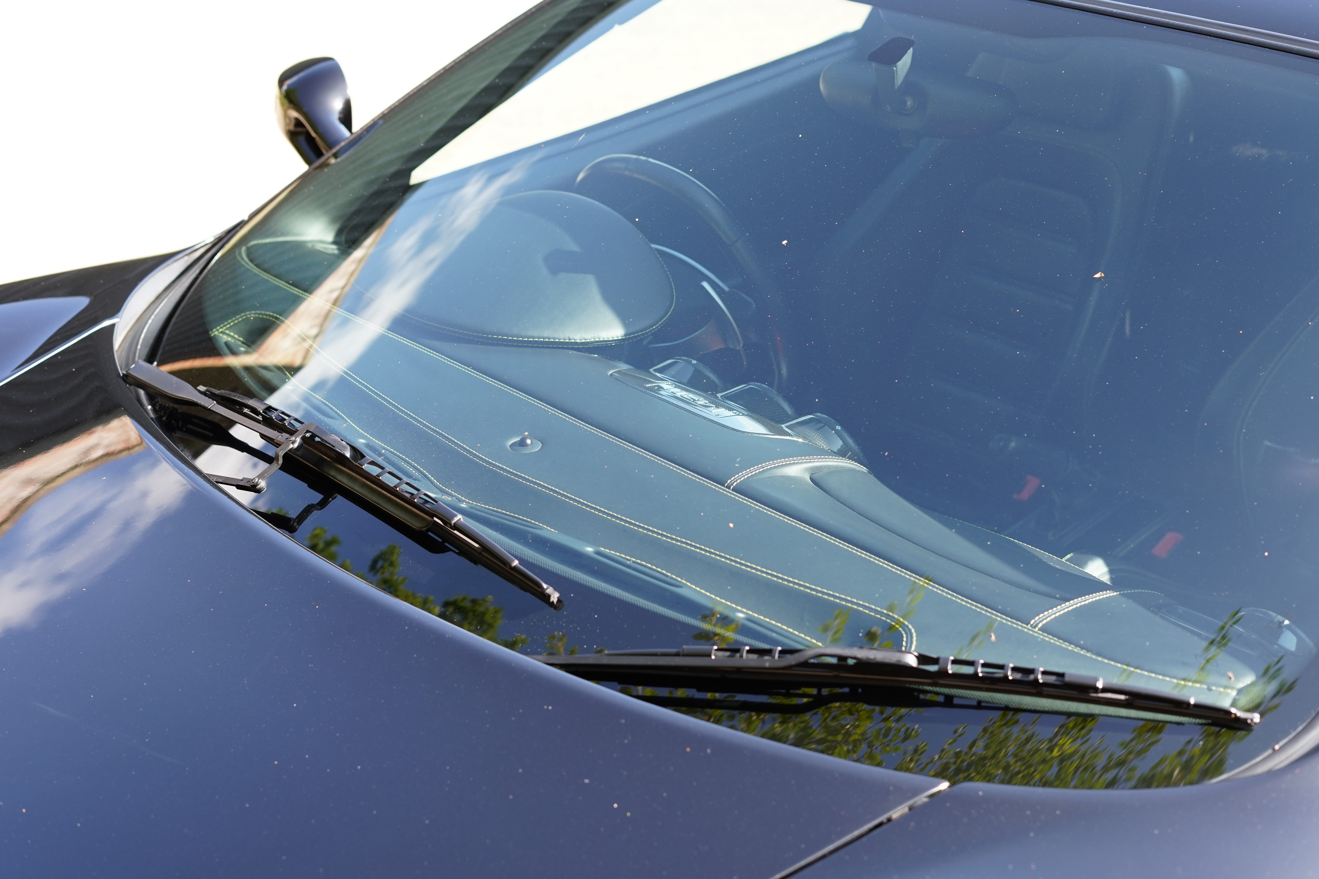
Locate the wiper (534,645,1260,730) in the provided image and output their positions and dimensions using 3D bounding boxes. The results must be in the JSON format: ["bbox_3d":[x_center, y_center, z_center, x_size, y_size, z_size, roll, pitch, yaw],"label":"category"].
[{"bbox_3d":[0.166,0.185,1.425,0.600,0.055,0.045,3,52,8],"label":"wiper"}]

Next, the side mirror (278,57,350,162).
[{"bbox_3d":[-0.475,-0.460,2.562,0.110,0.135,0.165,-24,36,-39],"label":"side mirror"}]

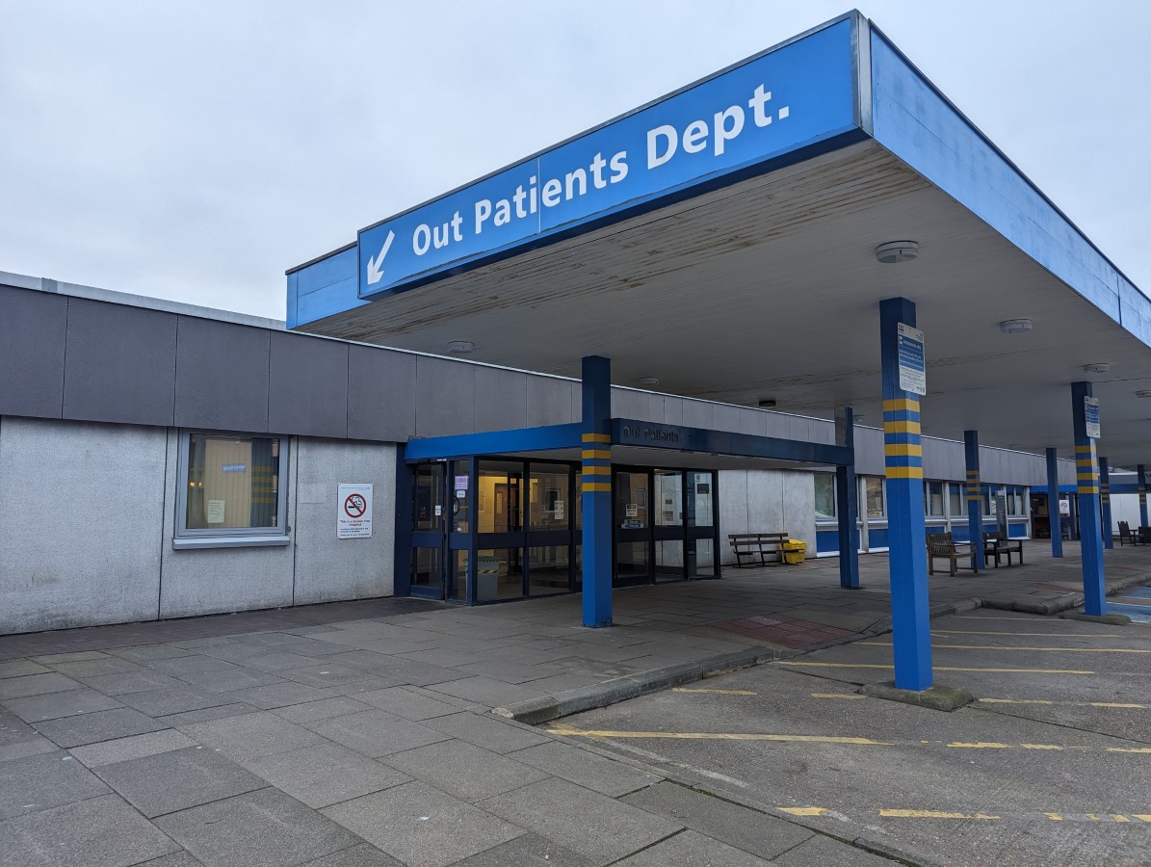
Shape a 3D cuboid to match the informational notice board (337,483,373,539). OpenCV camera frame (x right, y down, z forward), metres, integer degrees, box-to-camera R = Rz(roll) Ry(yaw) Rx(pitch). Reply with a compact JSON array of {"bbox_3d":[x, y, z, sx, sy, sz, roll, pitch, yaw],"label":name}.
[{"bbox_3d":[-3.171,1.116,11.535,0.020,0.790,0.565,-5,-7,44],"label":"informational notice board"}]

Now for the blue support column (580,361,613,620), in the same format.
[{"bbox_3d":[0.265,0.684,9.772,0.210,3.241,0.300,-5,-7,44],"label":"blue support column"}]

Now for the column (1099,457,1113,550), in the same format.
[{"bbox_3d":[19.525,2.564,29.382,0.210,3.332,0.300,-5,-7,44],"label":"column"}]

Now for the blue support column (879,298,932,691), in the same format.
[{"bbox_3d":[2.937,0.515,7.122,0.210,3.414,0.300,-5,-7,44],"label":"blue support column"}]

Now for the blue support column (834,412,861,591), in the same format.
[{"bbox_3d":[4.907,1.130,14.393,0.200,3.245,0.300,-5,-7,44],"label":"blue support column"}]

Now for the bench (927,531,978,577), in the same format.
[{"bbox_3d":[8.383,2.674,17.762,1.240,0.910,0.580,4,-7,-40],"label":"bench"}]

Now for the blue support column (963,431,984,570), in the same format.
[{"bbox_3d":[9.680,1.607,19.357,0.210,3.322,0.300,-5,-7,44],"label":"blue support column"}]

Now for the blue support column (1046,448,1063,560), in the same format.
[{"bbox_3d":[14.098,2.035,23.557,0.200,3.240,0.300,-5,-7,44],"label":"blue support column"}]

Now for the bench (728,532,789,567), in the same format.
[{"bbox_3d":[4.686,2.838,19.481,0.550,0.760,2.720,-5,-7,44],"label":"bench"}]

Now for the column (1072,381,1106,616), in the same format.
[{"bbox_3d":[7.465,0.932,11.595,0.200,3.345,0.300,-5,-7,44],"label":"column"}]

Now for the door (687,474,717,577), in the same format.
[{"bbox_3d":[2.435,1.748,15.379,0.070,2.050,0.980,-5,-7,44],"label":"door"}]

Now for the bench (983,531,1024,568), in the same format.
[{"bbox_3d":[10.341,2.805,19.588,0.620,0.870,1.930,-5,-7,44],"label":"bench"}]

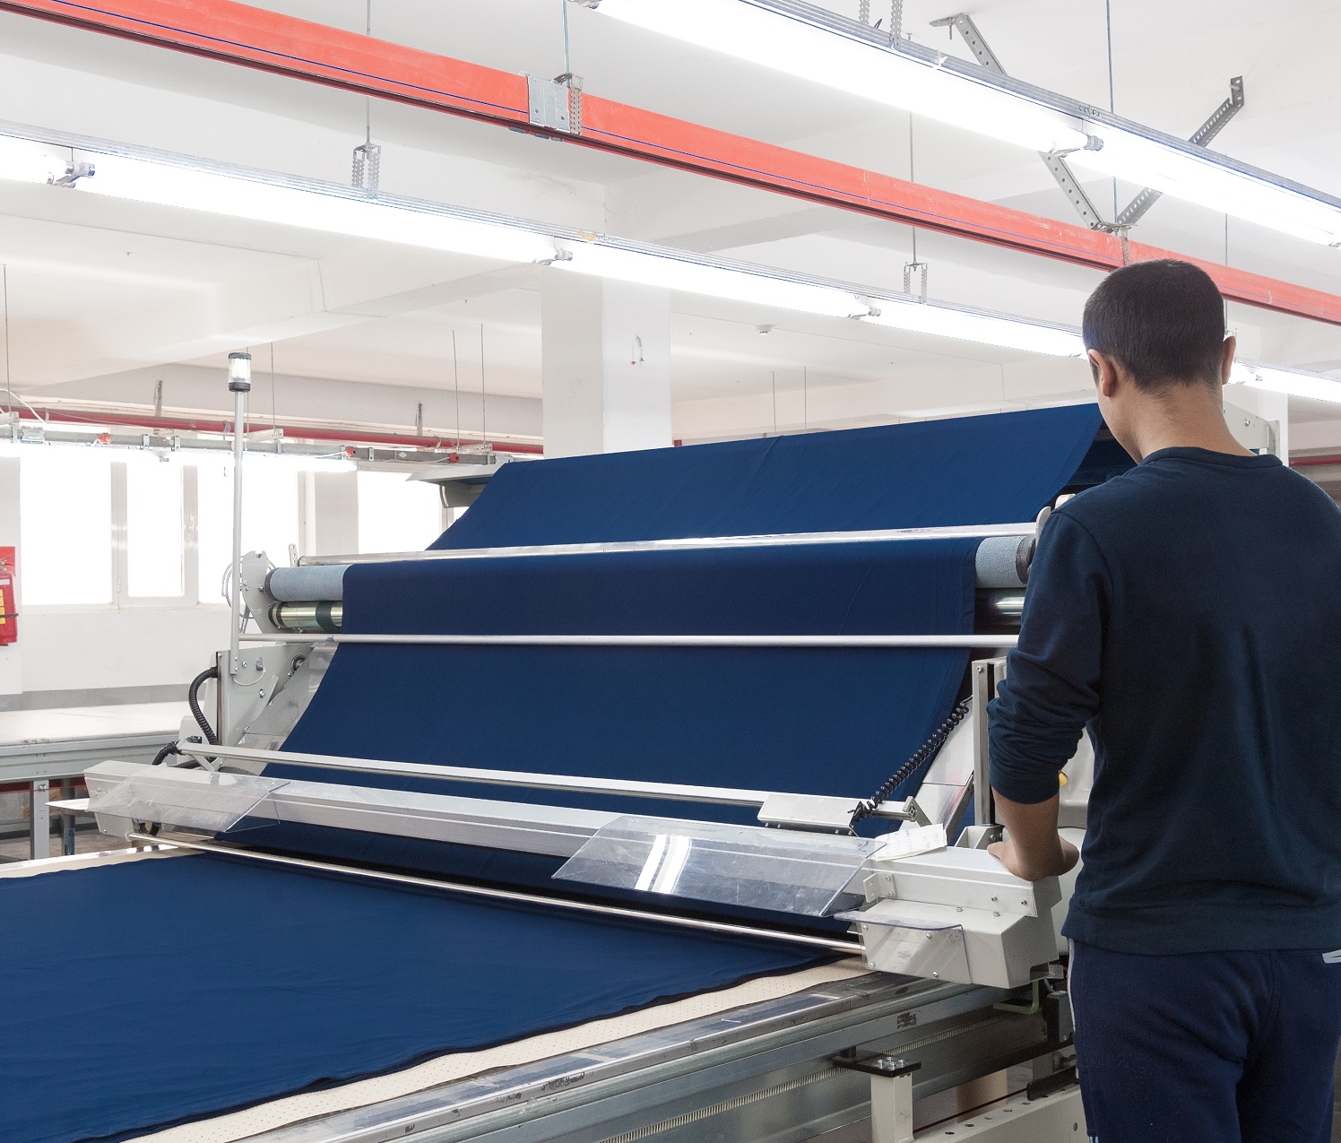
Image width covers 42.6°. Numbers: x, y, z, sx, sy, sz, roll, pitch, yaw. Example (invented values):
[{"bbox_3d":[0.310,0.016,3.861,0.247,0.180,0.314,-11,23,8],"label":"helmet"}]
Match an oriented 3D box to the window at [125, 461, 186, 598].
[{"bbox_3d":[-3.372,-0.280,11.270,0.427,0.913,0.090,0,-1,-45],"label":"window"}]

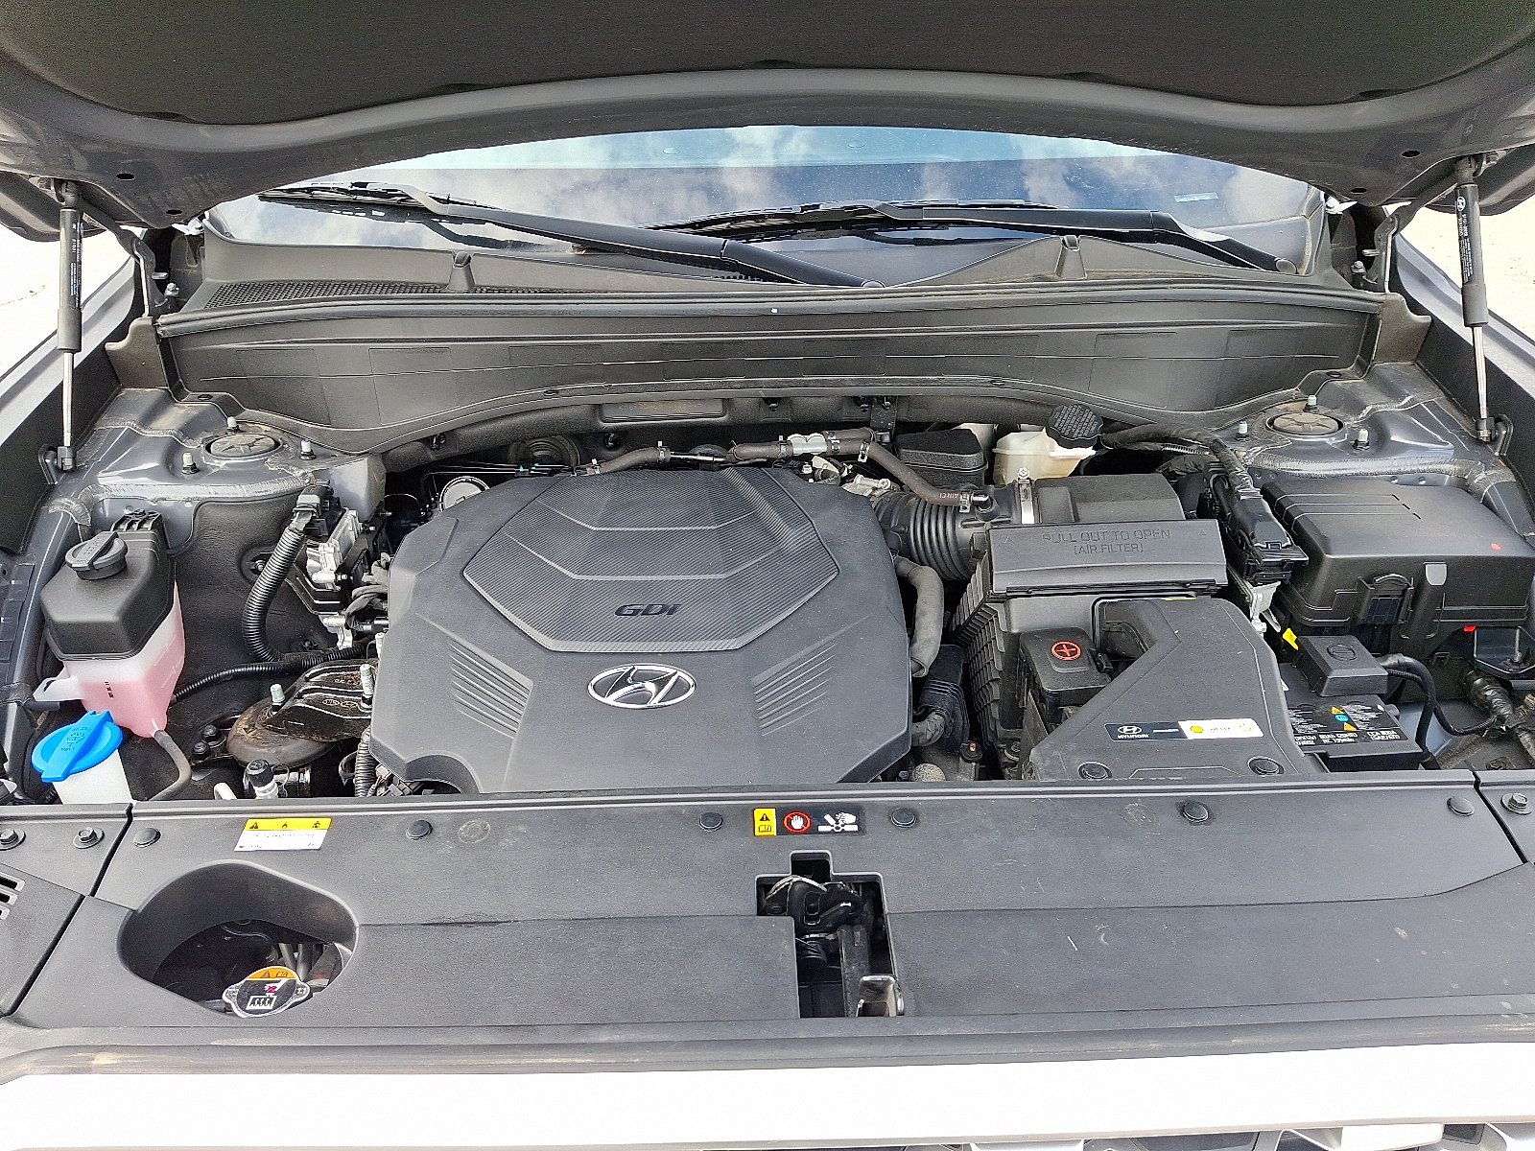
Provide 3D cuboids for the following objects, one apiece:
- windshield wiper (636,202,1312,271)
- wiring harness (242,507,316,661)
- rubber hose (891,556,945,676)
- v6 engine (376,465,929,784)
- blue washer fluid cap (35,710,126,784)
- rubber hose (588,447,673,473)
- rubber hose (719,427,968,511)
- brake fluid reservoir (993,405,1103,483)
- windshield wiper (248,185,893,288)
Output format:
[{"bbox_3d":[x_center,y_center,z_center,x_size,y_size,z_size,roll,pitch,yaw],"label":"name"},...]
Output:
[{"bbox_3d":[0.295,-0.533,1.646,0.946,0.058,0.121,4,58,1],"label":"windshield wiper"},{"bbox_3d":[-0.541,0.010,1.226,0.061,0.133,0.087,-1,33,0],"label":"wiring harness"},{"bbox_3d":[0.150,0.039,1.106,0.048,0.061,0.133,-1,33,0],"label":"rubber hose"},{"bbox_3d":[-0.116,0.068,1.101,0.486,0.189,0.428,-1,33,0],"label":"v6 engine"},{"bbox_3d":[-0.557,0.139,0.897,0.068,0.034,0.076,-1,33,0],"label":"blue washer fluid cap"},{"bbox_3d":[-0.157,-0.131,1.258,0.094,0.029,0.033,-1,33,0],"label":"rubber hose"},{"bbox_3d":[0.088,-0.119,1.239,0.265,0.055,0.104,-1,33,0],"label":"rubber hose"},{"bbox_3d":[0.339,-0.147,1.341,0.124,0.117,0.092,-1,33,0],"label":"brake fluid reservoir"},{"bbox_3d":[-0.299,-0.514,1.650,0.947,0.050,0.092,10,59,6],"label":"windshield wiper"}]

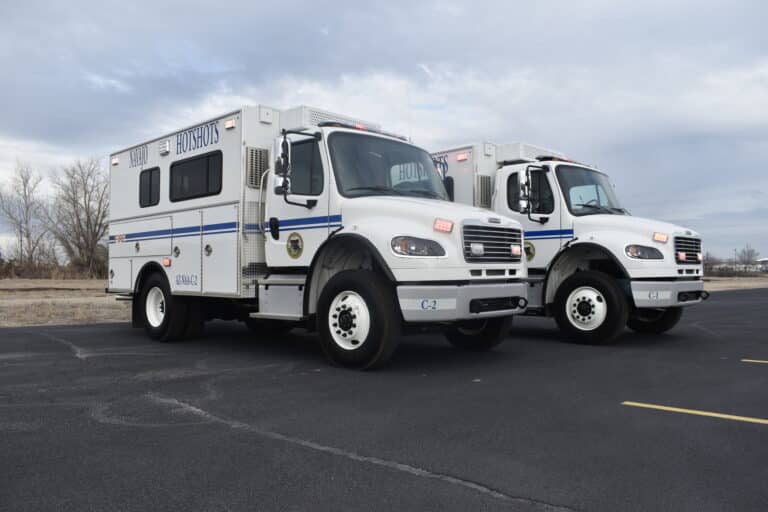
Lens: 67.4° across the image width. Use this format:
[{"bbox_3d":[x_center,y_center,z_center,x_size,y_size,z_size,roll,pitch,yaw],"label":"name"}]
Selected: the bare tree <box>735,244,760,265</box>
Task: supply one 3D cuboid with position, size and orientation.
[{"bbox_3d":[82.266,0.790,130.000,5.417,6.771,5.417,0,-2,0],"label":"bare tree"}]

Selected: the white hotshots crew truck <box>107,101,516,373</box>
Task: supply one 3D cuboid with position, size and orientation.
[{"bbox_3d":[-1.395,-0.291,8.507,7.100,3.080,2.600,-2,-2,43],"label":"white hotshots crew truck"}]

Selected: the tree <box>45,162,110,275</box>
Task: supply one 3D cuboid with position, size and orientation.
[{"bbox_3d":[-27.128,-3.385,52.000,6.500,10.743,6.500,0,-2,0],"label":"tree"}]

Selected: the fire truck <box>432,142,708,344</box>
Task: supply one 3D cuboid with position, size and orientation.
[{"bbox_3d":[1.872,-0.230,10.734,2.576,3.131,7.141,2,-3,-45],"label":"fire truck"}]

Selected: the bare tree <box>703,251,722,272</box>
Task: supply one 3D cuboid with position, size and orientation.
[{"bbox_3d":[71.072,1.411,125.000,4.340,5.425,4.340,0,-2,0],"label":"bare tree"}]

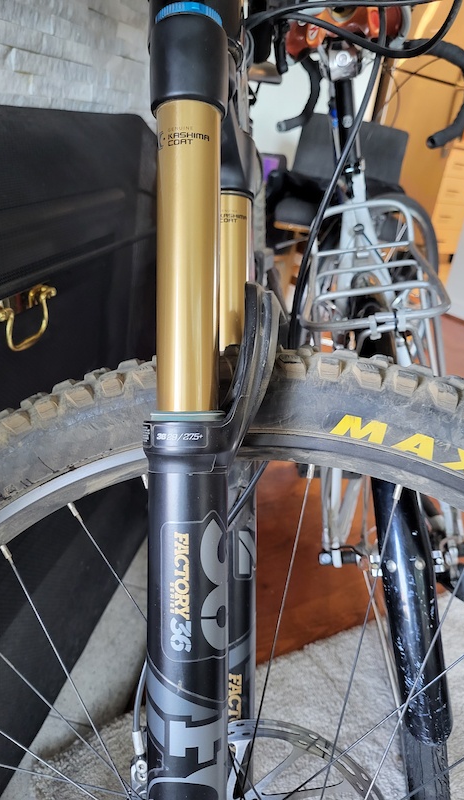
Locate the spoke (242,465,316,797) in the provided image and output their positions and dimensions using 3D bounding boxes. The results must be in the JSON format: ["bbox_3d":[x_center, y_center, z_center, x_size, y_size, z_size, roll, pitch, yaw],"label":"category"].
[{"bbox_3d":[0.022,0.181,0.386,0.004,0.284,0.004,12,-6,8],"label":"spoke"}]

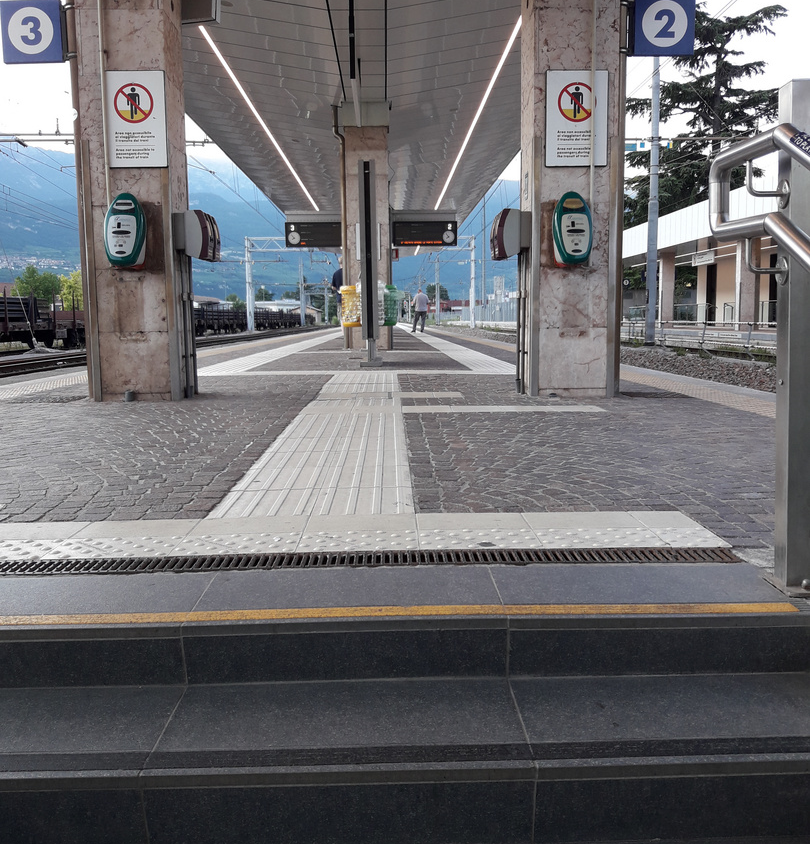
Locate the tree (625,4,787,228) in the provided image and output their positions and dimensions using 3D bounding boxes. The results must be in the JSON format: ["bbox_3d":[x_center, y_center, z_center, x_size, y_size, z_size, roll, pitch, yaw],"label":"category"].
[{"bbox_3d":[19.632,-16.405,56.872,10.955,20.287,10.955,-1,7,-1],"label":"tree"}]

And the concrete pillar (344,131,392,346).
[{"bbox_3d":[-0.685,-3.431,16.576,0.886,4.069,0.600,-1,7,-1],"label":"concrete pillar"}]

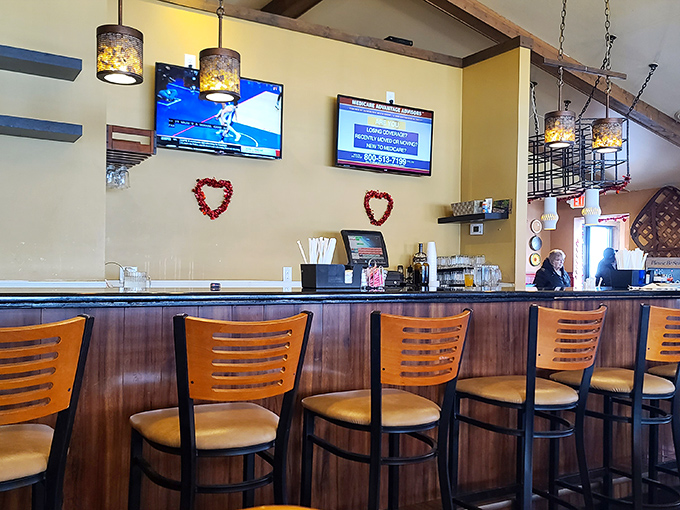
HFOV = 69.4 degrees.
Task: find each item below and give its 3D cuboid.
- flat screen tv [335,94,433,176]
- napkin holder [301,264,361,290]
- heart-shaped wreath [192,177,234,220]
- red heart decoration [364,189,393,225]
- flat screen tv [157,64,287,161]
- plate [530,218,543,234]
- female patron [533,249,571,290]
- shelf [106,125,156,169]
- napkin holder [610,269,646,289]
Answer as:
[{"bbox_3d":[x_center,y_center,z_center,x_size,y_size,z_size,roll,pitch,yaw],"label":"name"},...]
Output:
[{"bbox_3d":[0.372,-0.925,3.870,0.870,0.525,0.080,2,2,-27],"label":"flat screen tv"},{"bbox_3d":[-0.040,0.103,2.397,0.241,0.108,0.160,2,-1,-28],"label":"napkin holder"},{"bbox_3d":[-0.838,-0.369,3.240,0.273,0.280,0.050,2,-1,-27],"label":"heart-shaped wreath"},{"bbox_3d":[0.307,-0.362,3.820,0.273,0.280,0.050,2,-1,-27],"label":"red heart decoration"},{"bbox_3d":[-0.812,-0.965,3.370,0.870,0.525,0.080,2,3,-28],"label":"flat screen tv"},{"bbox_3d":[3.120,-0.447,7.800,0.235,0.235,0.030,2,-1,-27],"label":"plate"},{"bbox_3d":[2.430,0.560,5.500,0.500,1.280,0.620,2,-1,-30],"label":"female patron"},{"bbox_3d":[-1.225,-0.597,2.780,0.245,0.135,0.500,2,-1,-31],"label":"shelf"},{"bbox_3d":[1.895,0.157,3.215,0.165,0.108,0.140,2,-1,-28],"label":"napkin holder"}]

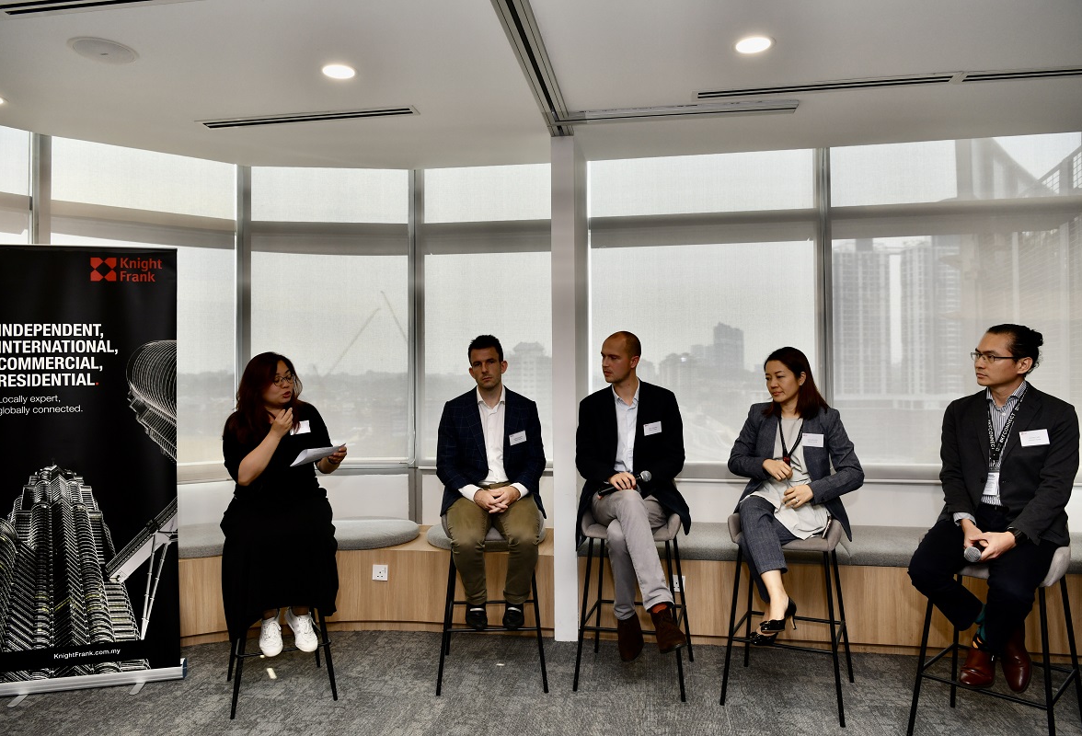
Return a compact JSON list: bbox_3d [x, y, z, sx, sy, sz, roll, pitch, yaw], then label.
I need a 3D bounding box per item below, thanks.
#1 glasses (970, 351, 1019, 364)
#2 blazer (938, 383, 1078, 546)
[{"bbox_3d":[1.755,-0.030,2.800,0.140,0.042,0.140,0,-1,-8],"label":"glasses"},{"bbox_3d":[1.803,0.376,2.857,0.459,0.635,0.450,-1,-1,38],"label":"blazer"}]

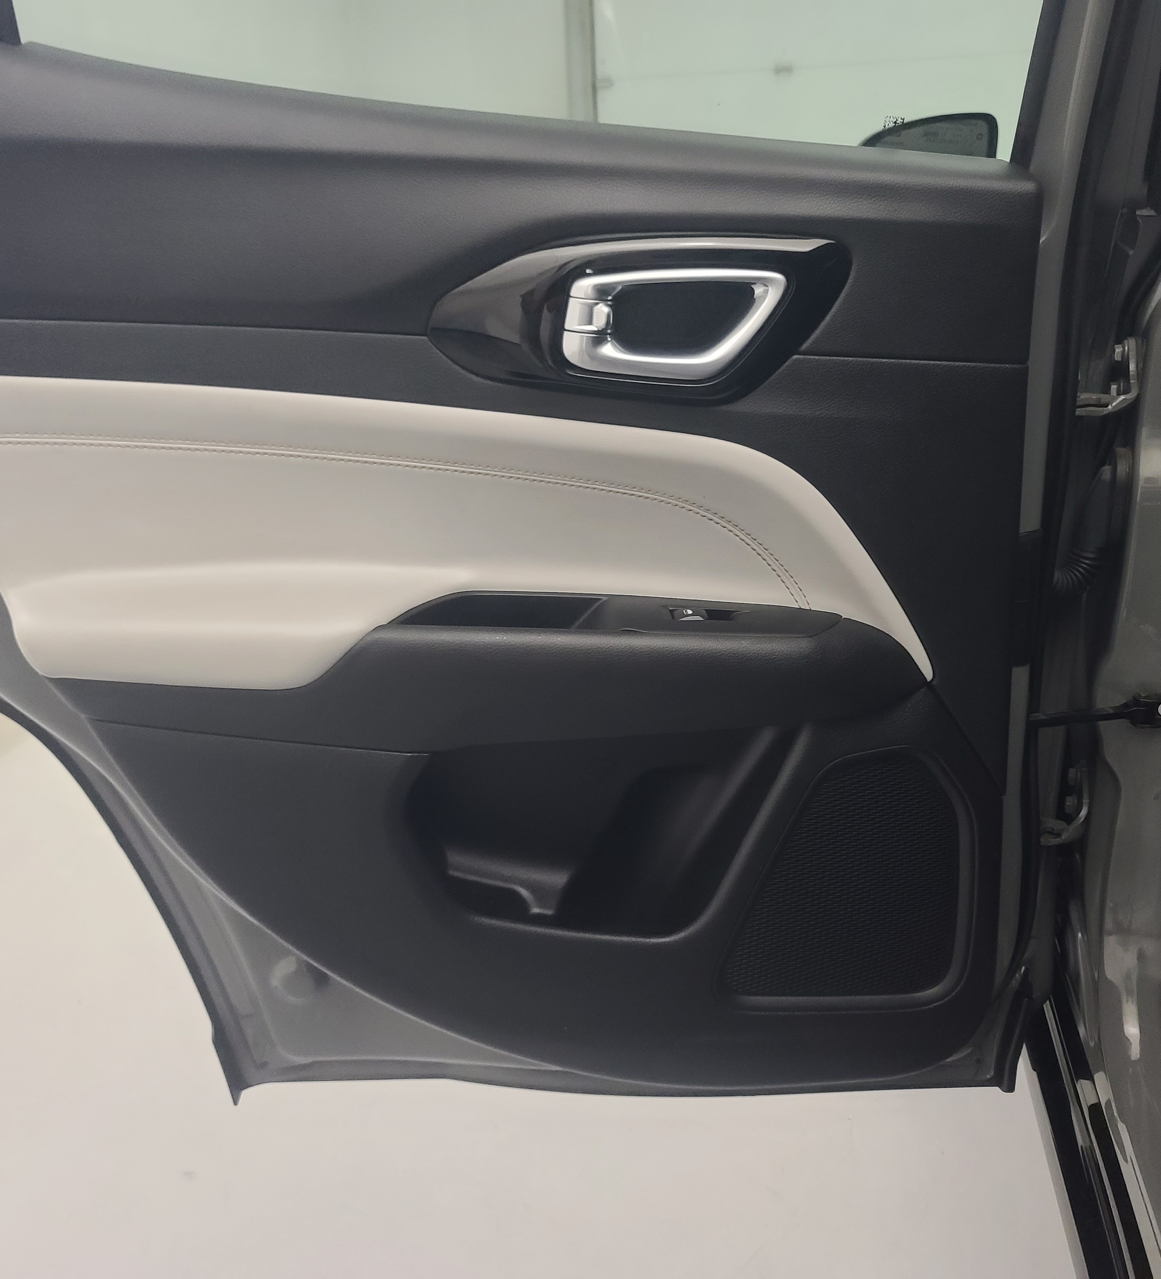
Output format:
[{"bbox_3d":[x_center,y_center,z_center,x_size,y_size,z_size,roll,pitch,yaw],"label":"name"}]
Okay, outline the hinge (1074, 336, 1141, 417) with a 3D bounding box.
[{"bbox_3d":[0.387,-0.193,0.901,0.052,0.062,0.050,-2,18,2],"label":"hinge"}]

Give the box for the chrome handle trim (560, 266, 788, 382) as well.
[{"bbox_3d":[0.062,-0.205,0.800,0.152,0.080,0.040,-2,18,2],"label":"chrome handle trim"}]

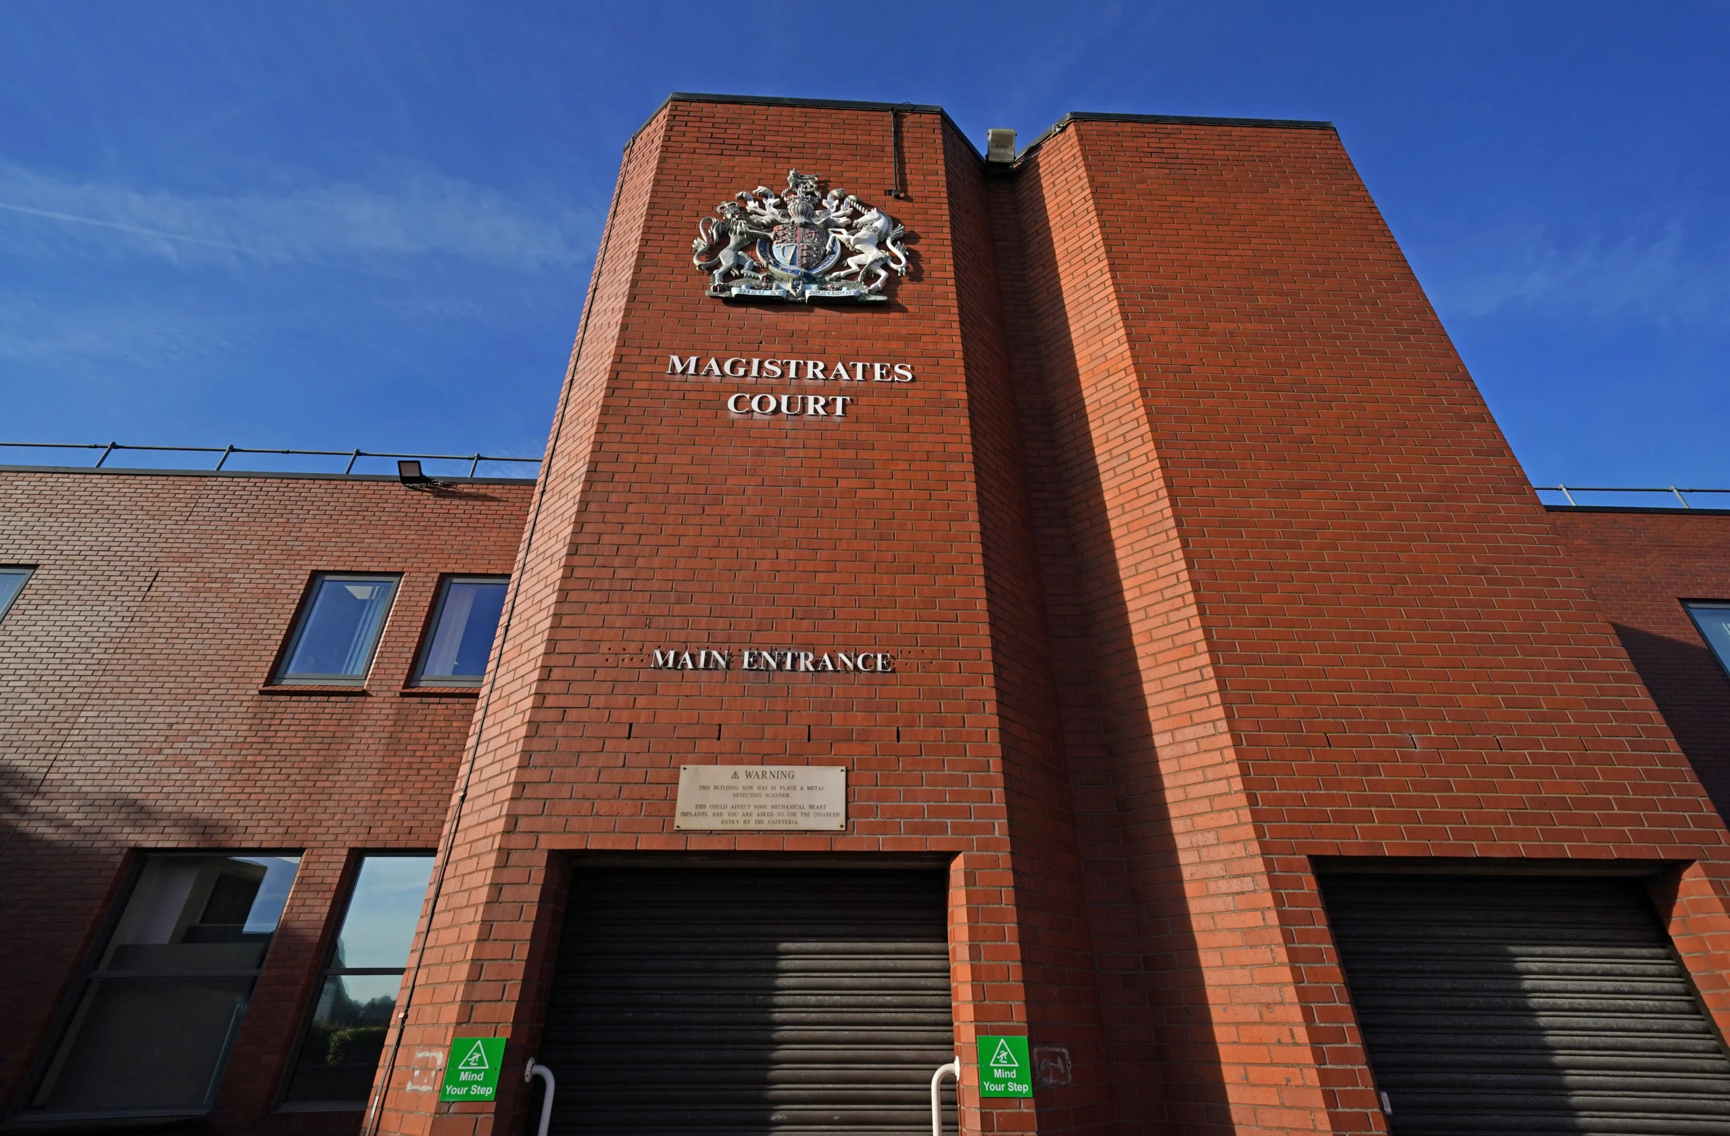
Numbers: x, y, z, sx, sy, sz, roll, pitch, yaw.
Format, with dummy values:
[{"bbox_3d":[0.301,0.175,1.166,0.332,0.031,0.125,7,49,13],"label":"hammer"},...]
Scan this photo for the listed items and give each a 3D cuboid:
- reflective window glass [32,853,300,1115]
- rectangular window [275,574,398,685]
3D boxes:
[{"bbox_3d":[-7.132,4.221,7.985,1.760,2.400,0.100,1,-31,-2],"label":"reflective window glass"},{"bbox_3d":[-6.835,0.793,10.067,1.150,1.600,0.100,1,-31,-2],"label":"rectangular window"}]

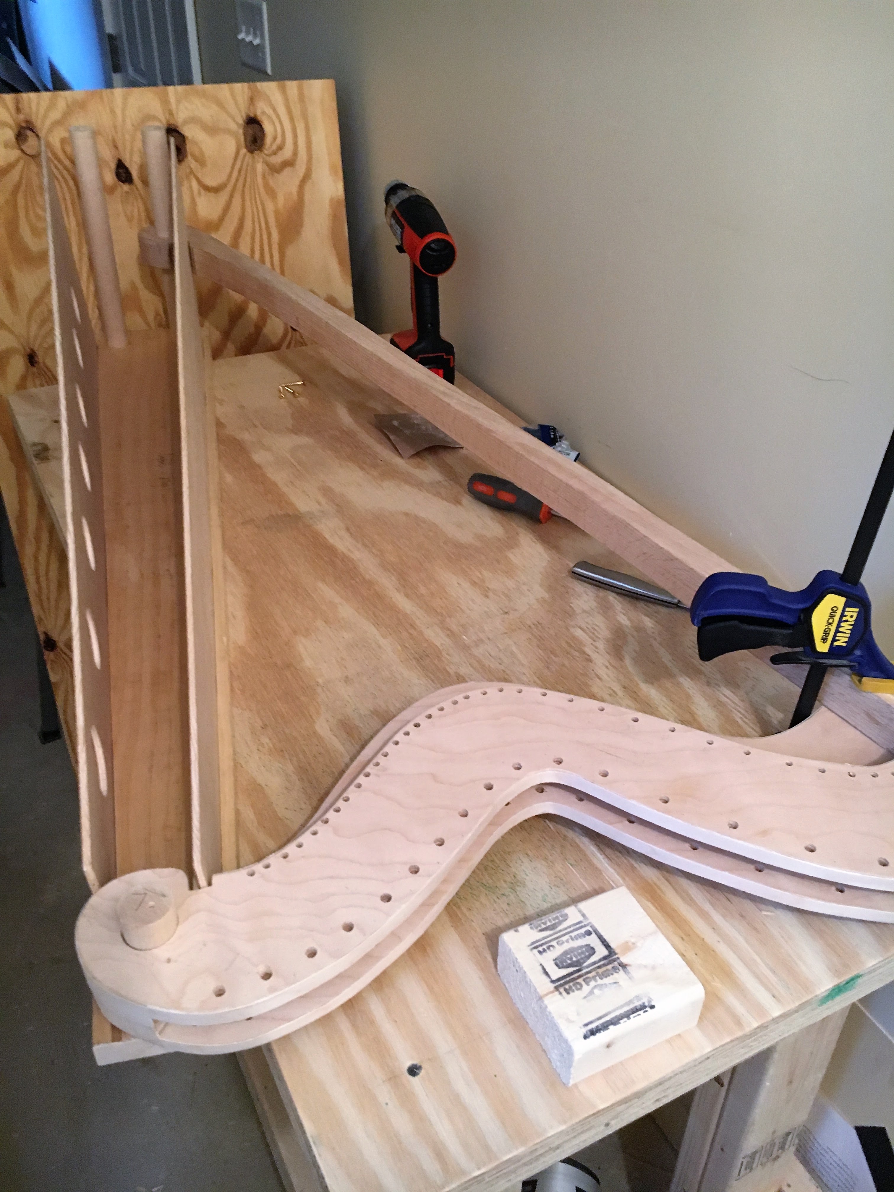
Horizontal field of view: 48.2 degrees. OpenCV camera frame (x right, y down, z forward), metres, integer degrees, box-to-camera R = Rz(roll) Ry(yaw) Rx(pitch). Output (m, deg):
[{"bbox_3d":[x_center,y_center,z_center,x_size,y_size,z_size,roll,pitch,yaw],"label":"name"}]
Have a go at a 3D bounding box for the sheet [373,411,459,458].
[{"bbox_3d":[-0.029,-0.227,1.337,0.112,0.015,0.121,-11,37,-19],"label":"sheet"}]

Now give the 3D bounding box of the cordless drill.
[{"bbox_3d":[-0.050,-0.454,1.463,0.072,0.242,0.197,-11,37,-18],"label":"cordless drill"}]

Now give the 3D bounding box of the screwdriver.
[{"bbox_3d":[0.116,-0.098,1.145,0.205,0.034,0.034,18,38,22],"label":"screwdriver"}]

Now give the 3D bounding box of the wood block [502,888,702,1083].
[{"bbox_3d":[0.098,0.248,0.645,0.097,0.038,0.089,-14,38,-22],"label":"wood block"}]

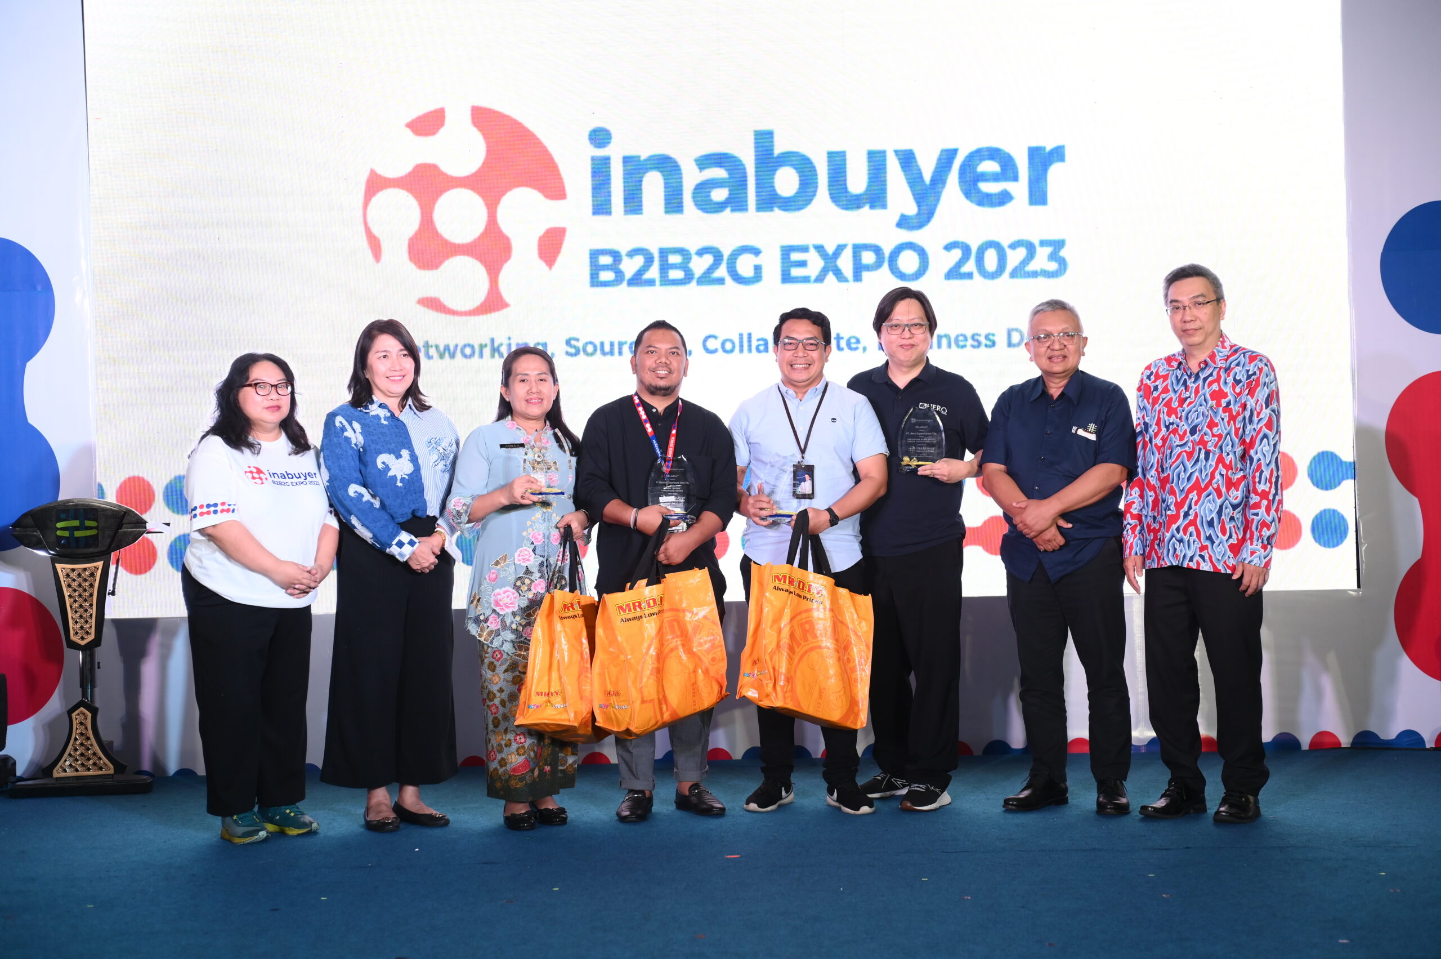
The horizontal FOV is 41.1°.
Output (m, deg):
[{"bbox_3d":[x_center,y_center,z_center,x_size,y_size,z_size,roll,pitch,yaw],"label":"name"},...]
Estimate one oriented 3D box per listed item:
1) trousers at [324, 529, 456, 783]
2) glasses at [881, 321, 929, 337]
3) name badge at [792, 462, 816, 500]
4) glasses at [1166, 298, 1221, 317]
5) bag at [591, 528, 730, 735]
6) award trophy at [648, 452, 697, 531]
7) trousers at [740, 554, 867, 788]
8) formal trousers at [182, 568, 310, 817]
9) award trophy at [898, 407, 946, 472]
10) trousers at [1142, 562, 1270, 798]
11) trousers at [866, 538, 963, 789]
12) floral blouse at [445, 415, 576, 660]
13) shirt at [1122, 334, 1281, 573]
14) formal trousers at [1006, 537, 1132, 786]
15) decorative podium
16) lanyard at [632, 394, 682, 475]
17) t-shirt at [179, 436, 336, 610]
[{"bbox_3d":[-1.065,0.557,6.190,0.420,0.870,0.320,-1,0,-30],"label":"trousers"},{"bbox_3d":[0.604,-0.488,6.243,0.150,0.045,0.140,-1,2,5],"label":"glasses"},{"bbox_3d":[0.266,0.007,6.135,0.072,0.116,0.010,-1,-2,3],"label":"name badge"},{"bbox_3d":[1.462,-0.533,5.929,0.142,0.040,0.140,-5,3,29],"label":"glasses"},{"bbox_3d":[-0.188,0.471,5.980,0.380,0.650,0.180,-5,0,-32],"label":"bag"},{"bbox_3d":[-0.148,0.038,5.929,0.145,0.235,0.055,-3,1,-3],"label":"award trophy"},{"bbox_3d":[0.273,0.566,6.252,0.410,0.840,0.260,-2,1,2],"label":"trousers"},{"bbox_3d":[-1.481,0.621,6.007,0.385,0.830,0.300,-2,1,-30],"label":"formal trousers"},{"bbox_3d":[0.652,-0.129,6.200,0.152,0.212,0.055,-1,0,5],"label":"award trophy"},{"bbox_3d":[1.509,0.527,5.978,0.385,0.870,0.270,-1,1,25],"label":"trousers"},{"bbox_3d":[0.648,0.598,6.440,0.360,0.890,0.290,-1,0,25],"label":"trousers"},{"bbox_3d":[-0.661,0.189,6.140,0.430,0.750,0.310,-1,0,-26],"label":"floral blouse"},{"bbox_3d":[1.516,-0.083,6.050,0.520,0.760,0.320,-1,0,24],"label":"shirt"},{"bbox_3d":[1.115,0.546,6.145,0.390,0.830,0.260,-1,1,20],"label":"formal trousers"},{"bbox_3d":[-2.353,0.611,7.070,0.500,1.070,0.400,-1,0,-12],"label":"decorative podium"},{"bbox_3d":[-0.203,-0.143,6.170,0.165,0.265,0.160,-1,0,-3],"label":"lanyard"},{"bbox_3d":[-1.454,0.133,6.070,0.490,0.560,0.340,-1,0,-33],"label":"t-shirt"}]

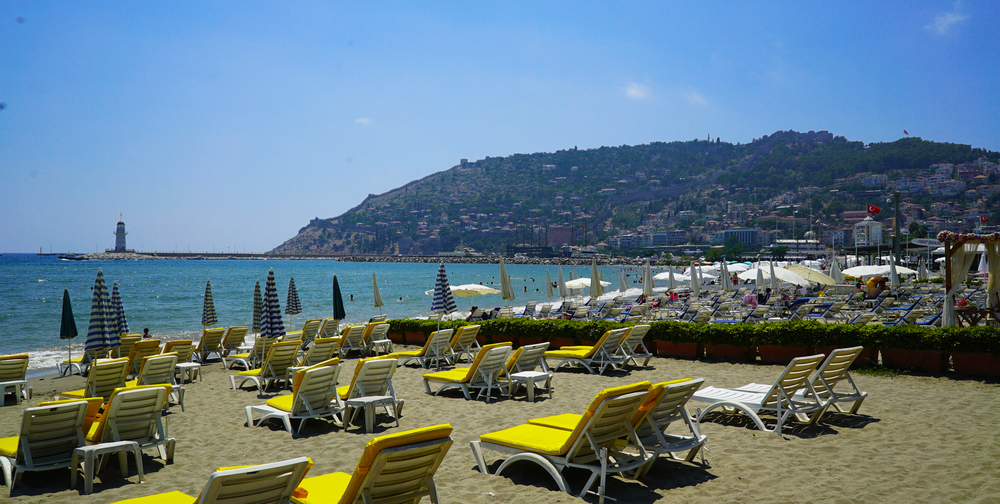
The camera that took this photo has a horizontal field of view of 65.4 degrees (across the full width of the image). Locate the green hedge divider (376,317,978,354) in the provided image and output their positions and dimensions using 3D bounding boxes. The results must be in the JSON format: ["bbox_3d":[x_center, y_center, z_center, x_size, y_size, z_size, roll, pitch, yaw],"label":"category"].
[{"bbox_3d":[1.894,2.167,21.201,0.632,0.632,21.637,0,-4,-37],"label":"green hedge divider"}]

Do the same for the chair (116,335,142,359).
[{"bbox_3d":[-11.199,2.971,23.082,0.704,0.919,1.778,0,-4,-44],"label":"chair"}]

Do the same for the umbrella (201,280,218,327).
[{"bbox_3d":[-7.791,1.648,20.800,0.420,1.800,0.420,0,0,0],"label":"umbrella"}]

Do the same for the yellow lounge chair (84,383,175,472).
[{"bbox_3d":[-4.488,1.983,9.134,0.704,0.895,1.809,0,-4,-43],"label":"yellow lounge chair"}]

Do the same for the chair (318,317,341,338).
[{"bbox_3d":[-6.474,2.914,28.238,0.700,0.910,1.800,0,-4,-40],"label":"chair"}]

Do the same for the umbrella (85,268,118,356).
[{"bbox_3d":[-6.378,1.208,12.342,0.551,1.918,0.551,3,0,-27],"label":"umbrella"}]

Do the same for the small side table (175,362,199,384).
[{"bbox_3d":[-7.043,2.760,17.595,0.459,0.408,0.459,-5,-4,40],"label":"small side table"}]

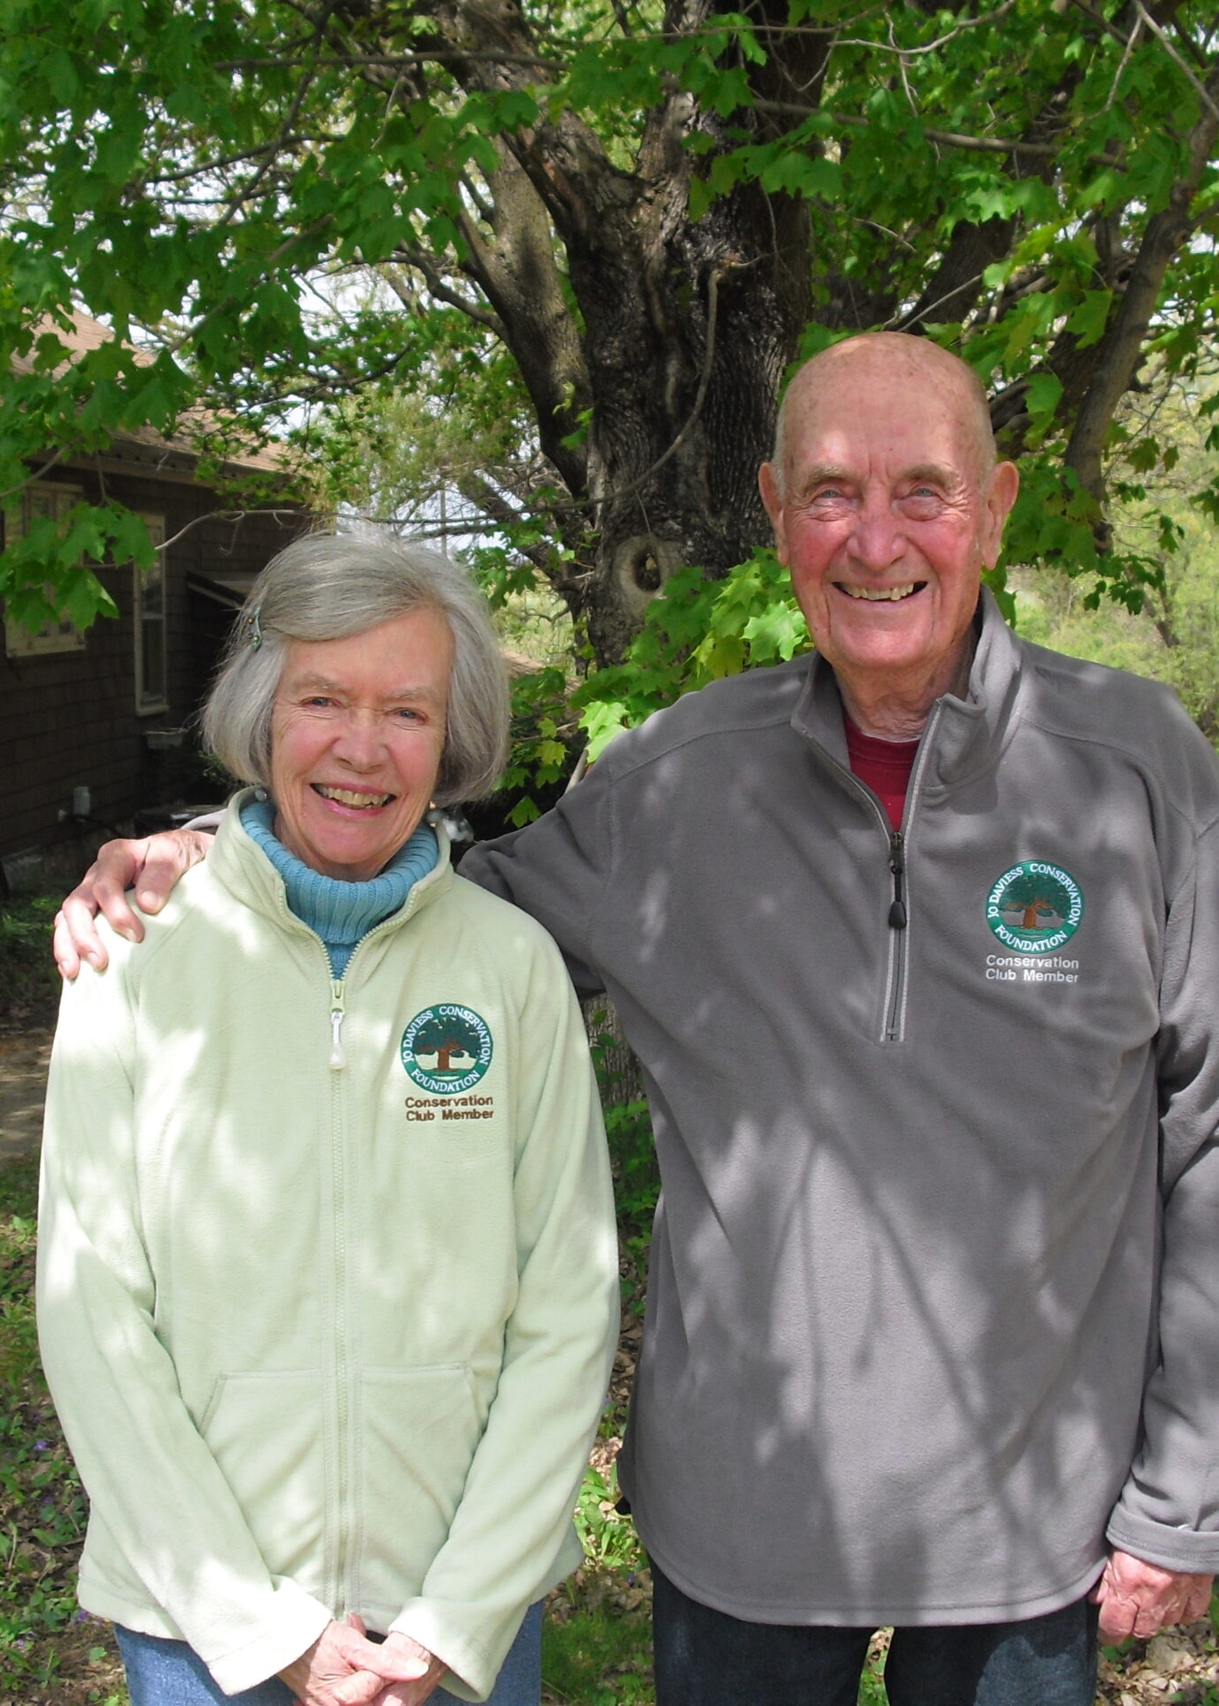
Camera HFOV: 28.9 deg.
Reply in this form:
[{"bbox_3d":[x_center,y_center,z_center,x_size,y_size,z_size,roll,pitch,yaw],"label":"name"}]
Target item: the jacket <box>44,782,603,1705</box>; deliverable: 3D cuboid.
[{"bbox_3d":[-0.212,0.280,1.775,0.450,0.650,0.310,-1,7,-9],"label":"jacket"}]

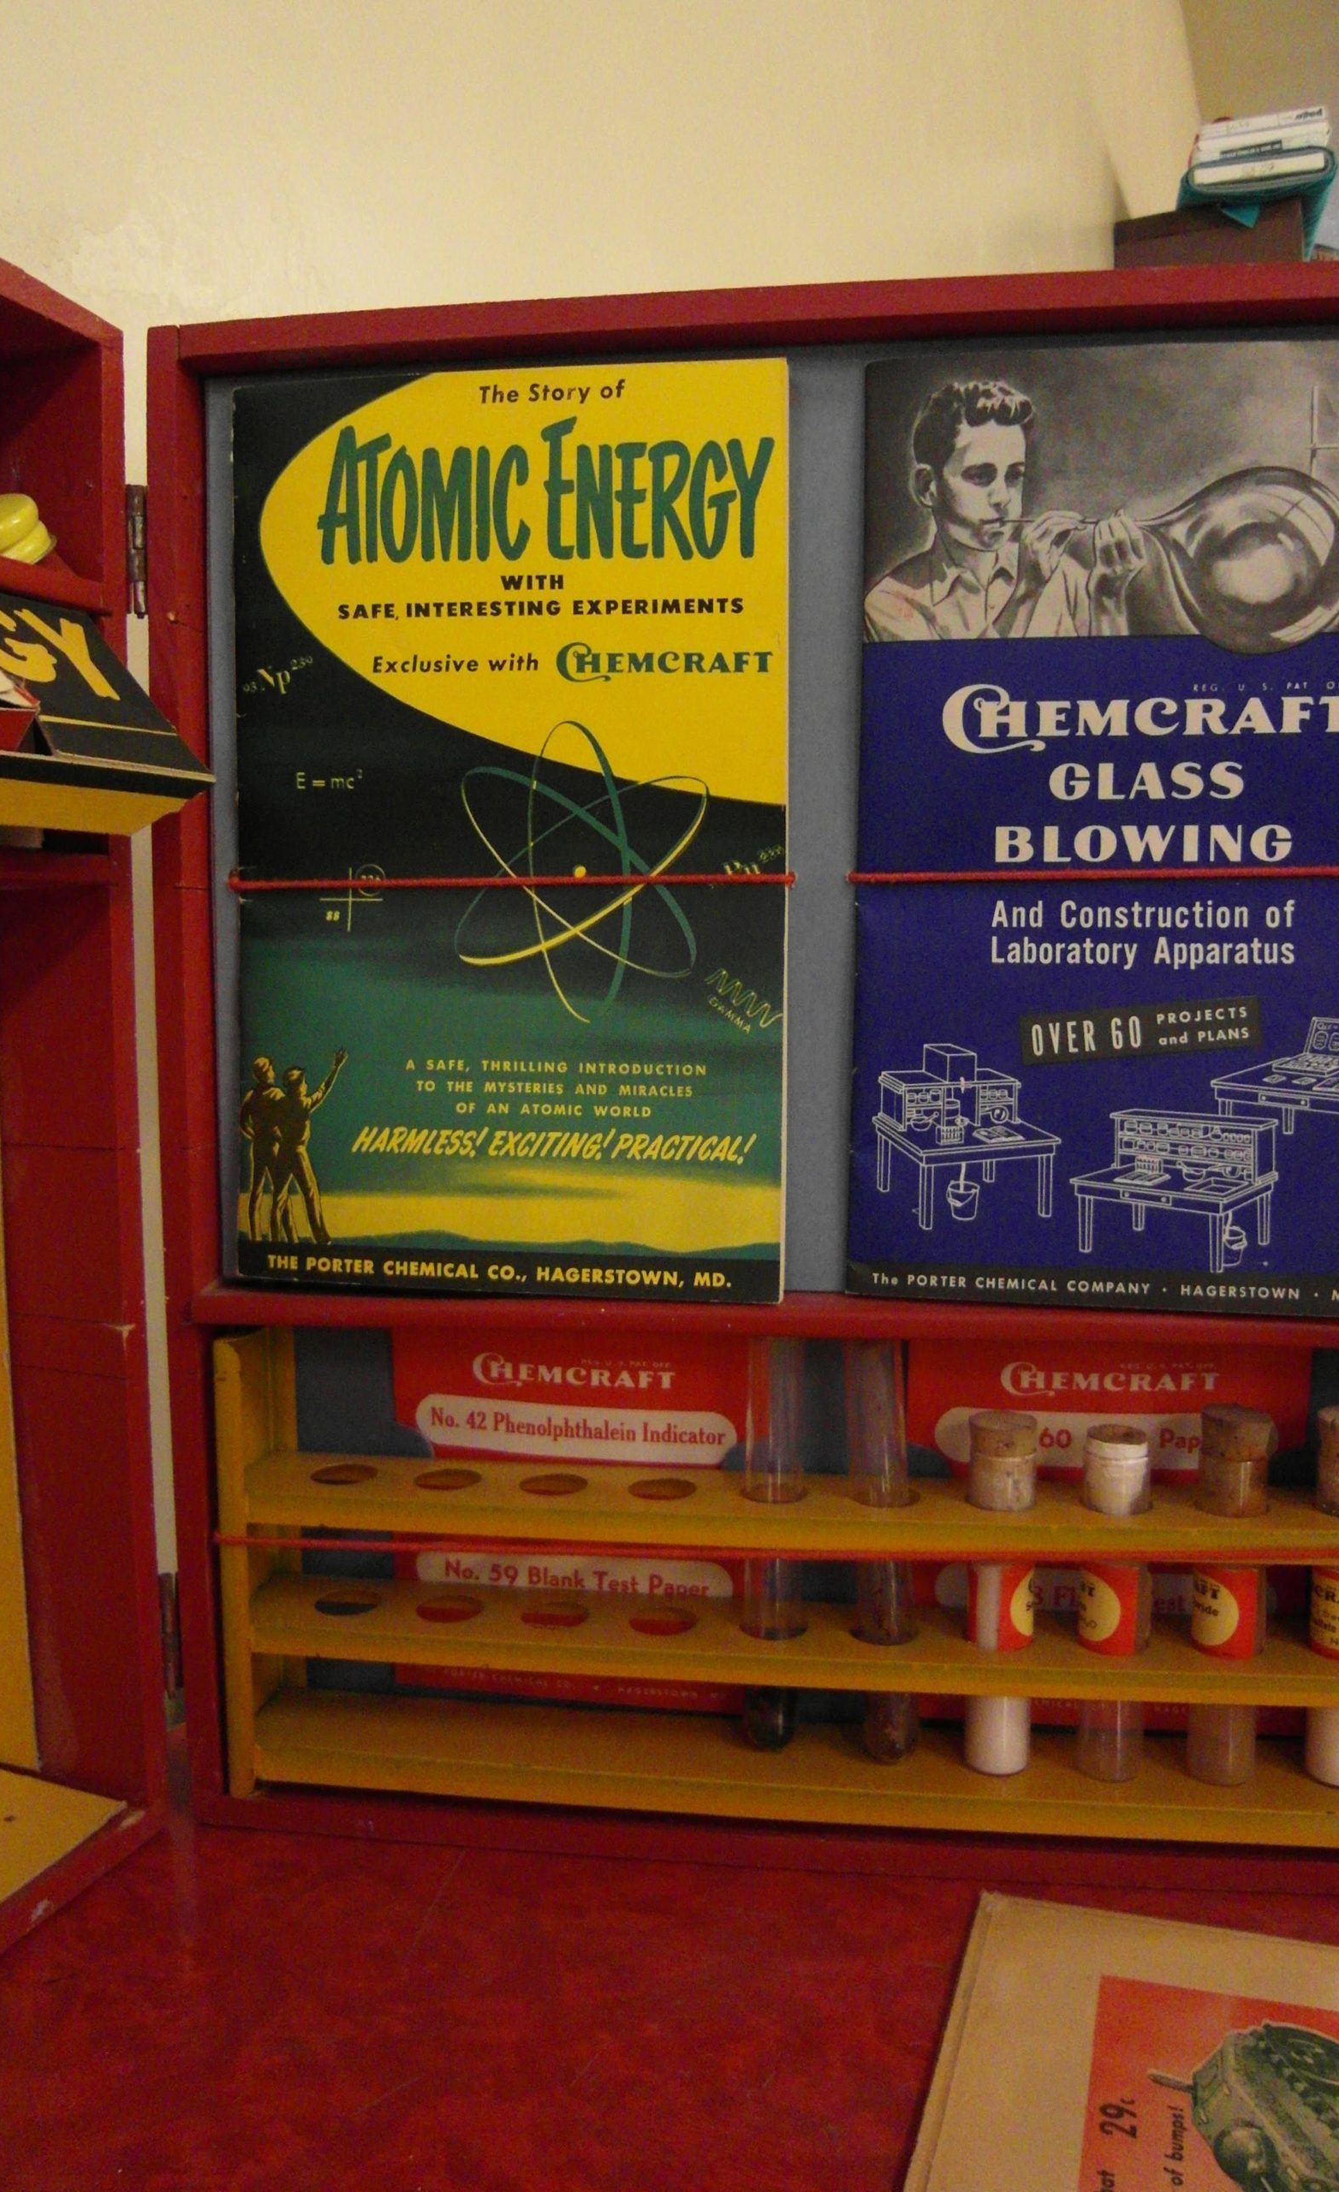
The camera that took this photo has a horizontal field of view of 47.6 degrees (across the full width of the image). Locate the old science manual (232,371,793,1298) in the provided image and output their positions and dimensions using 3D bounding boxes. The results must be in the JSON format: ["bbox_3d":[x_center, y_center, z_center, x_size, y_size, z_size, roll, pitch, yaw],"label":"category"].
[{"bbox_3d":[-0.039,-0.060,0.361,0.133,0.214,0.005,1,4,8],"label":"old science manual"}]

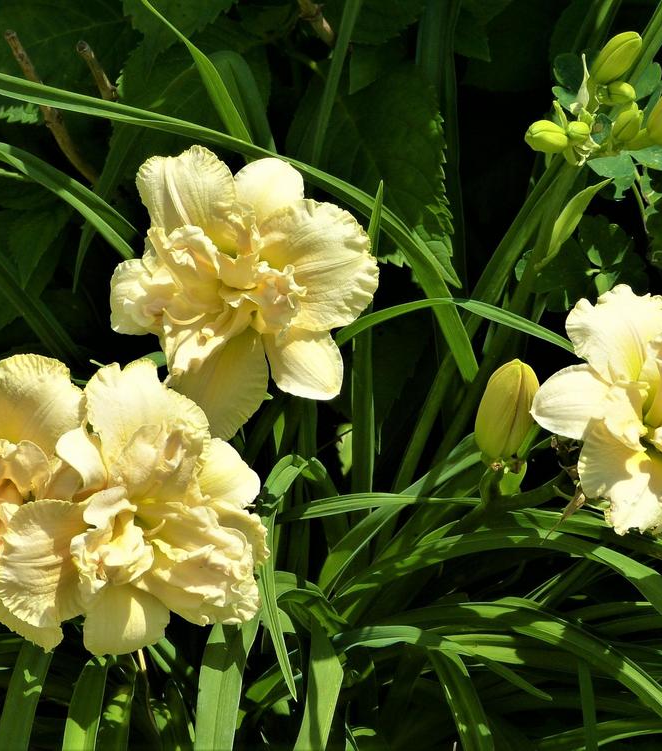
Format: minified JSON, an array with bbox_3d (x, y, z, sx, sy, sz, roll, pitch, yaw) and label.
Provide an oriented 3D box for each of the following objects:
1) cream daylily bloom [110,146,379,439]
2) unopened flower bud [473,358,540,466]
[{"bbox_3d":[-0.043,-0.041,1.690,0.132,0.080,0.140,-1,74,-1],"label":"cream daylily bloom"},{"bbox_3d":[0.084,0.018,1.650,0.030,0.054,0.030,13,21,0],"label":"unopened flower bud"}]

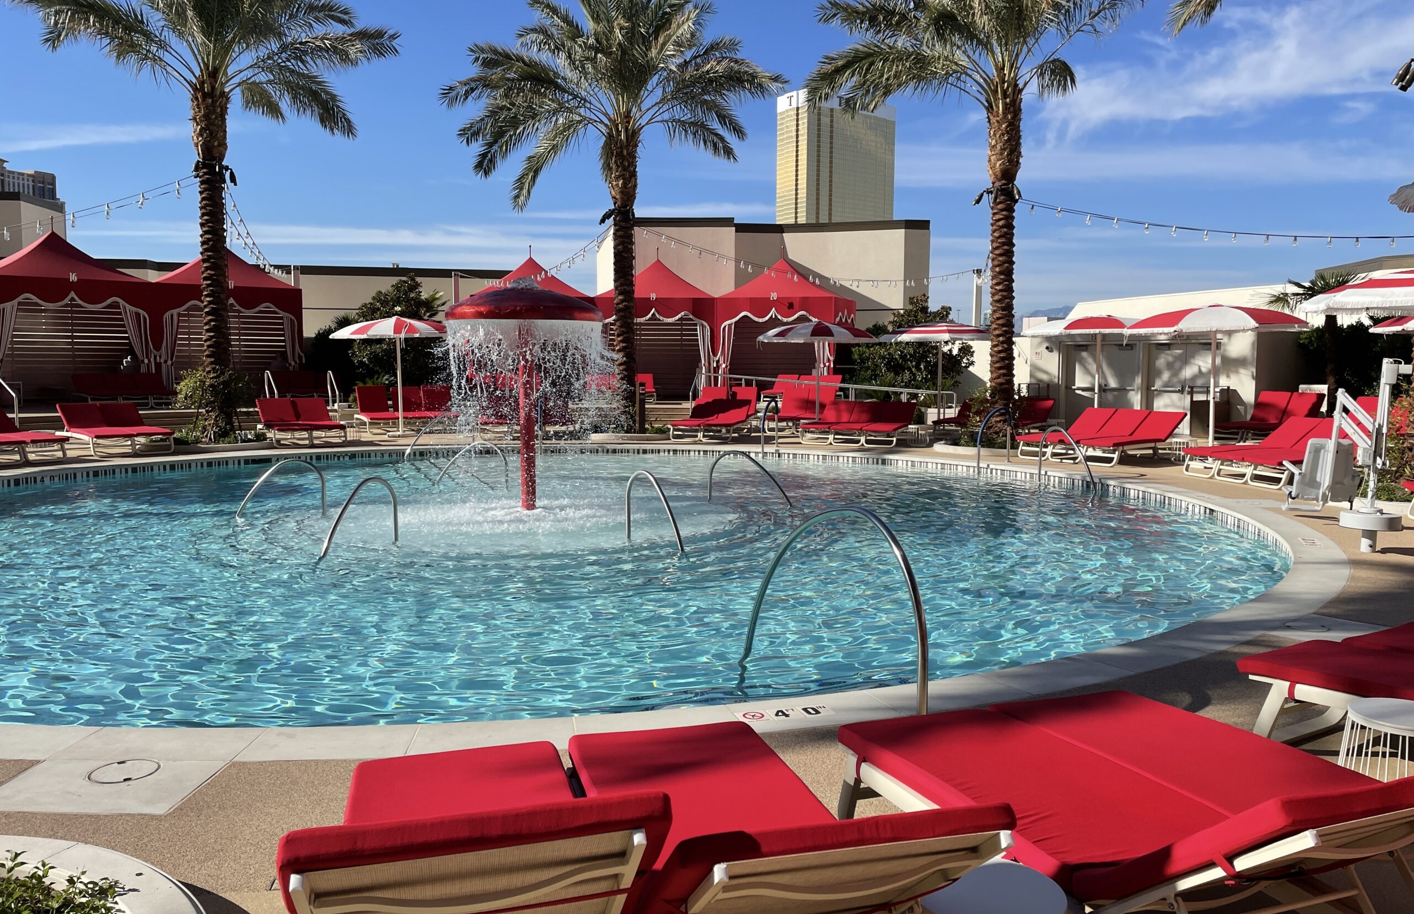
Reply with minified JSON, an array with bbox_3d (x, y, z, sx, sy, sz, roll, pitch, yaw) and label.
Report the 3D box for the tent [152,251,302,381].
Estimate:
[{"bbox_3d":[-12.866,-3.506,27.791,3.438,4.250,3.100,-4,6,-39],"label":"tent"}]

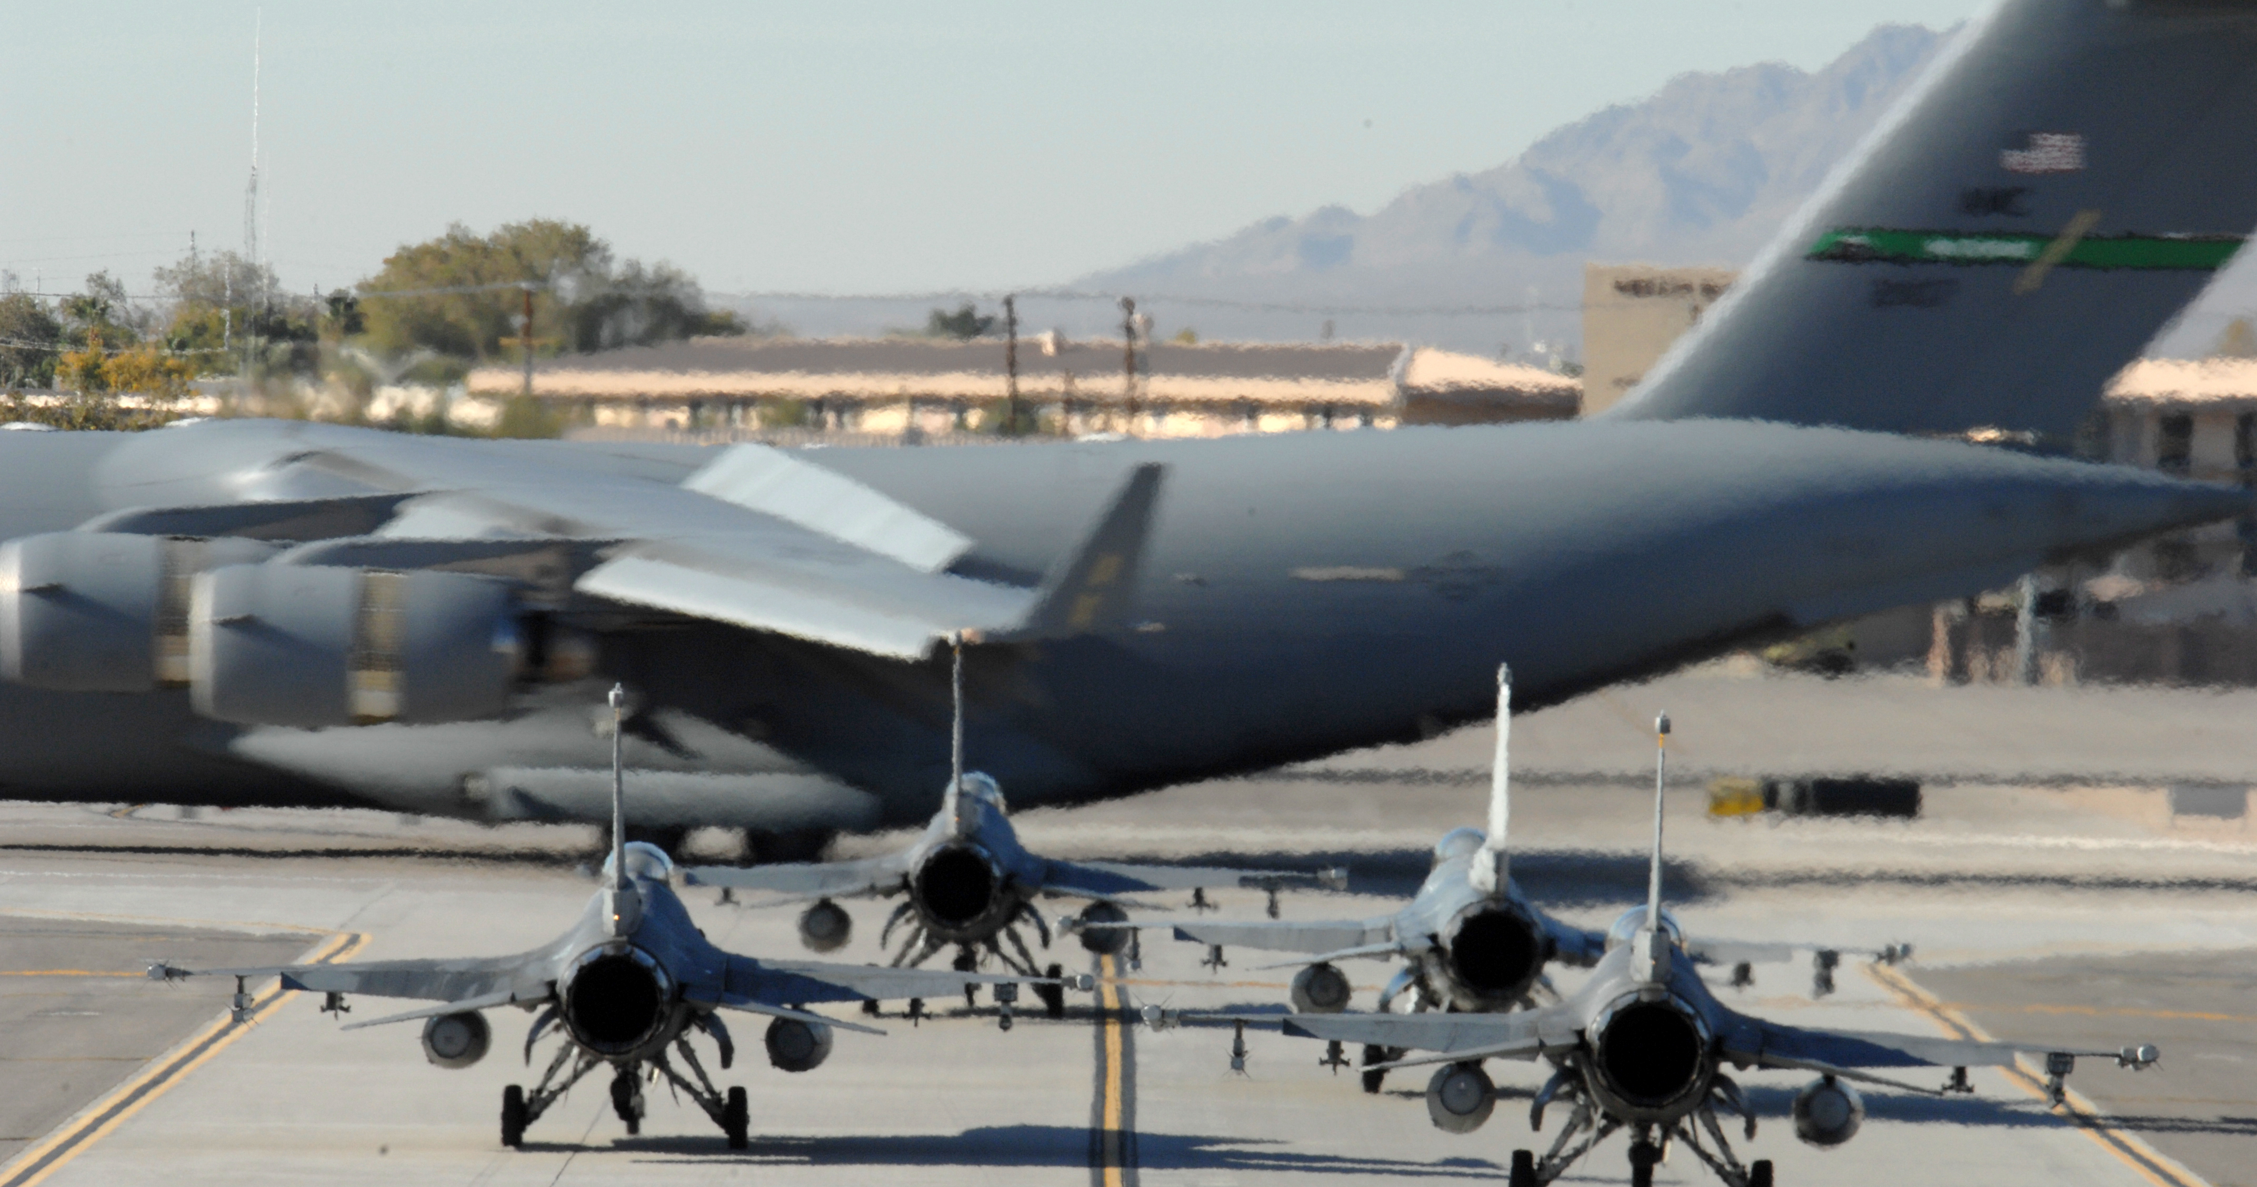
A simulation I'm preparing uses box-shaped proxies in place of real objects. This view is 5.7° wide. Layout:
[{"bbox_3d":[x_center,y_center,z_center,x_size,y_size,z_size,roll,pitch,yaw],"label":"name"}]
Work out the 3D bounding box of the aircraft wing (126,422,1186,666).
[{"bbox_3d":[-8.600,-0.860,376.000,18.000,4.000,24.000,1,0,0],"label":"aircraft wing"}]

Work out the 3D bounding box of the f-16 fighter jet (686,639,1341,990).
[{"bbox_3d":[-2.100,3.000,294.000,9.950,5.000,15.000,1,0,1],"label":"f-16 fighter jet"}]

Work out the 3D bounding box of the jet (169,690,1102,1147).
[{"bbox_3d":[-5.240,3.330,237.300,9.950,5.000,15.000,1,0,0],"label":"jet"}]

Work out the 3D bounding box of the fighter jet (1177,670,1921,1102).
[{"bbox_3d":[4.050,3.330,261.500,9.950,5.000,15.000,2,0,-1],"label":"fighter jet"}]

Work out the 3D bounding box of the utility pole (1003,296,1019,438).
[{"bbox_3d":[-3.700,-3.600,720.000,0.360,12.000,0.360,1,0,0],"label":"utility pole"}]

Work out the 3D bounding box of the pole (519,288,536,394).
[{"bbox_3d":[-19.100,-3.700,720.000,0.360,12.000,0.360,1,0,0],"label":"pole"}]

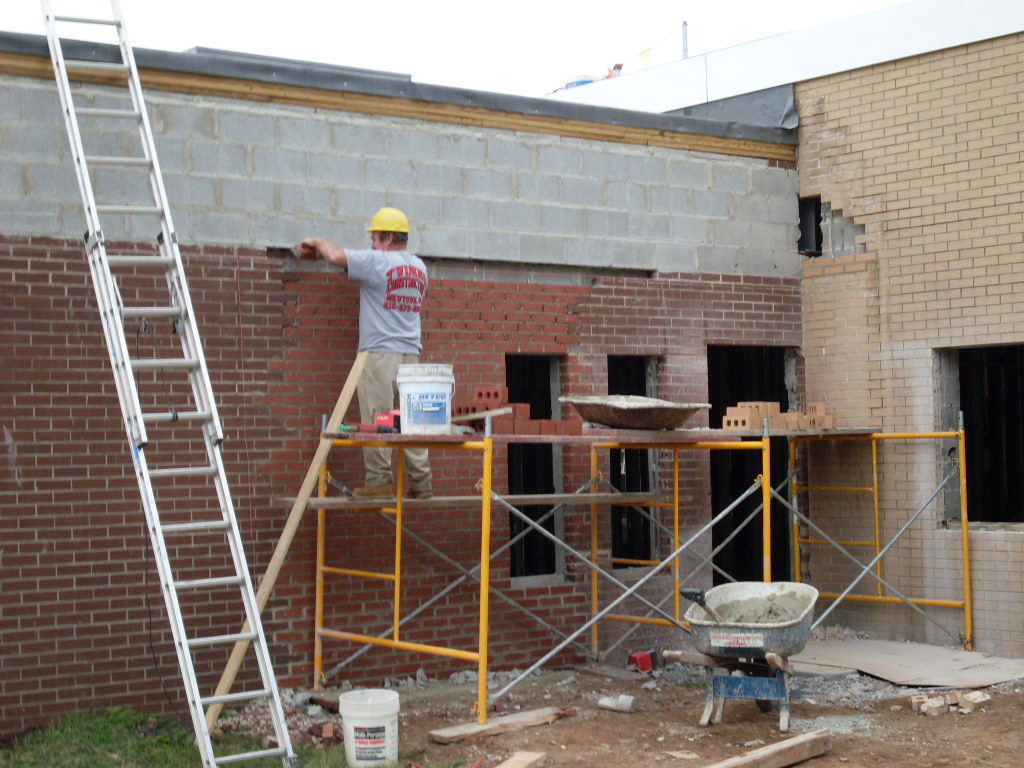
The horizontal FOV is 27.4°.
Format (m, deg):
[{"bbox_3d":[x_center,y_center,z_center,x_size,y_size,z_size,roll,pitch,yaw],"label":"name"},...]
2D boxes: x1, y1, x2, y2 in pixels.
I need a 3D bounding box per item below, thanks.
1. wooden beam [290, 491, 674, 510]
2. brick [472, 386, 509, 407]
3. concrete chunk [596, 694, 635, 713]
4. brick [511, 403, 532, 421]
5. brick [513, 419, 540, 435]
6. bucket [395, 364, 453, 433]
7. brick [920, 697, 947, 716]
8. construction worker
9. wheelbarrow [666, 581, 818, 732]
[{"bbox_3d":[-0.090,0.711,12.750,2.860,0.050,0.240,2,-3,-41],"label":"wooden beam"},{"bbox_3d":[-0.121,0.062,11.800,0.203,0.092,0.058,-2,-2,35],"label":"brick"},{"bbox_3d":[0.567,1.742,11.450,0.210,0.080,0.110,-2,-2,30],"label":"concrete chunk"},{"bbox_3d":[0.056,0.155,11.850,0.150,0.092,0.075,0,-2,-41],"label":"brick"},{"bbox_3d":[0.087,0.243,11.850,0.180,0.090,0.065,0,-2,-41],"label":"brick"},{"bbox_3d":[-0.462,0.081,11.250,0.305,0.375,0.305,-1,-2,-2],"label":"bucket"},{"bbox_3d":[2.250,1.720,11.200,0.140,0.090,0.100,-2,-2,30],"label":"brick"},{"bbox_3d":[-0.920,-0.171,12.480,0.820,1.700,0.520,-3,-2,42],"label":"construction worker"},{"bbox_3d":[1.200,1.427,10.850,0.660,0.690,1.420,-2,-2,21],"label":"wheelbarrow"}]

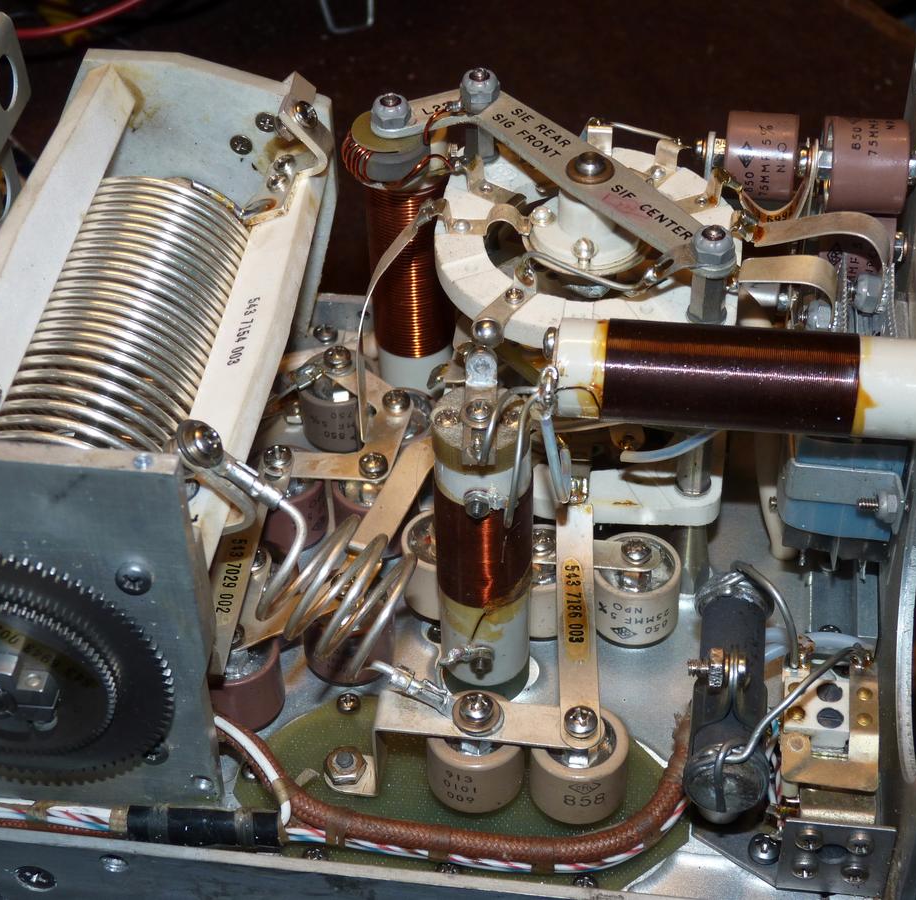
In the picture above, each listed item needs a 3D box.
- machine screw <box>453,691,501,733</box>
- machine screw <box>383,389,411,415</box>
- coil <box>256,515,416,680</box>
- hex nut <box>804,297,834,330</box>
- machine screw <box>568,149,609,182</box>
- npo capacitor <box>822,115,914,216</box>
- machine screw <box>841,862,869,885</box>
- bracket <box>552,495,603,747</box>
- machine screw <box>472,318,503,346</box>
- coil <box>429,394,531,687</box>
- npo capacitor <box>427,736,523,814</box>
[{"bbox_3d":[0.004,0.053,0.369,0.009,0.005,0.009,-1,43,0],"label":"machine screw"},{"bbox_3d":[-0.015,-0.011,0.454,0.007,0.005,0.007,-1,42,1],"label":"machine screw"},{"bbox_3d":[-0.026,0.032,0.402,0.029,0.030,0.030,35,40,0],"label":"coil"},{"bbox_3d":[0.075,-0.028,0.383,0.005,0.008,0.009,4,5,7],"label":"hex nut"},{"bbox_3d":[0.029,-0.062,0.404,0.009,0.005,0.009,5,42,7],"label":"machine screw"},{"bbox_3d":[0.091,-0.064,0.412,0.017,0.021,0.021,5,42,7],"label":"npo capacitor"},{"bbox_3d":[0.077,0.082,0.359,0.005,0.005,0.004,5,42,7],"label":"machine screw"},{"bbox_3d":[0.026,0.037,0.394,0.008,0.003,0.061,0,52,2],"label":"bracket"},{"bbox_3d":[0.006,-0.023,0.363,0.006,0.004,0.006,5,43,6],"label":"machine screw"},{"bbox_3d":[0.006,0.024,0.442,0.022,0.084,0.022,-1,43,1],"label":"coil"},{"bbox_3d":[0.004,0.064,0.388,0.020,0.016,0.020,5,42,7],"label":"npo capacitor"}]

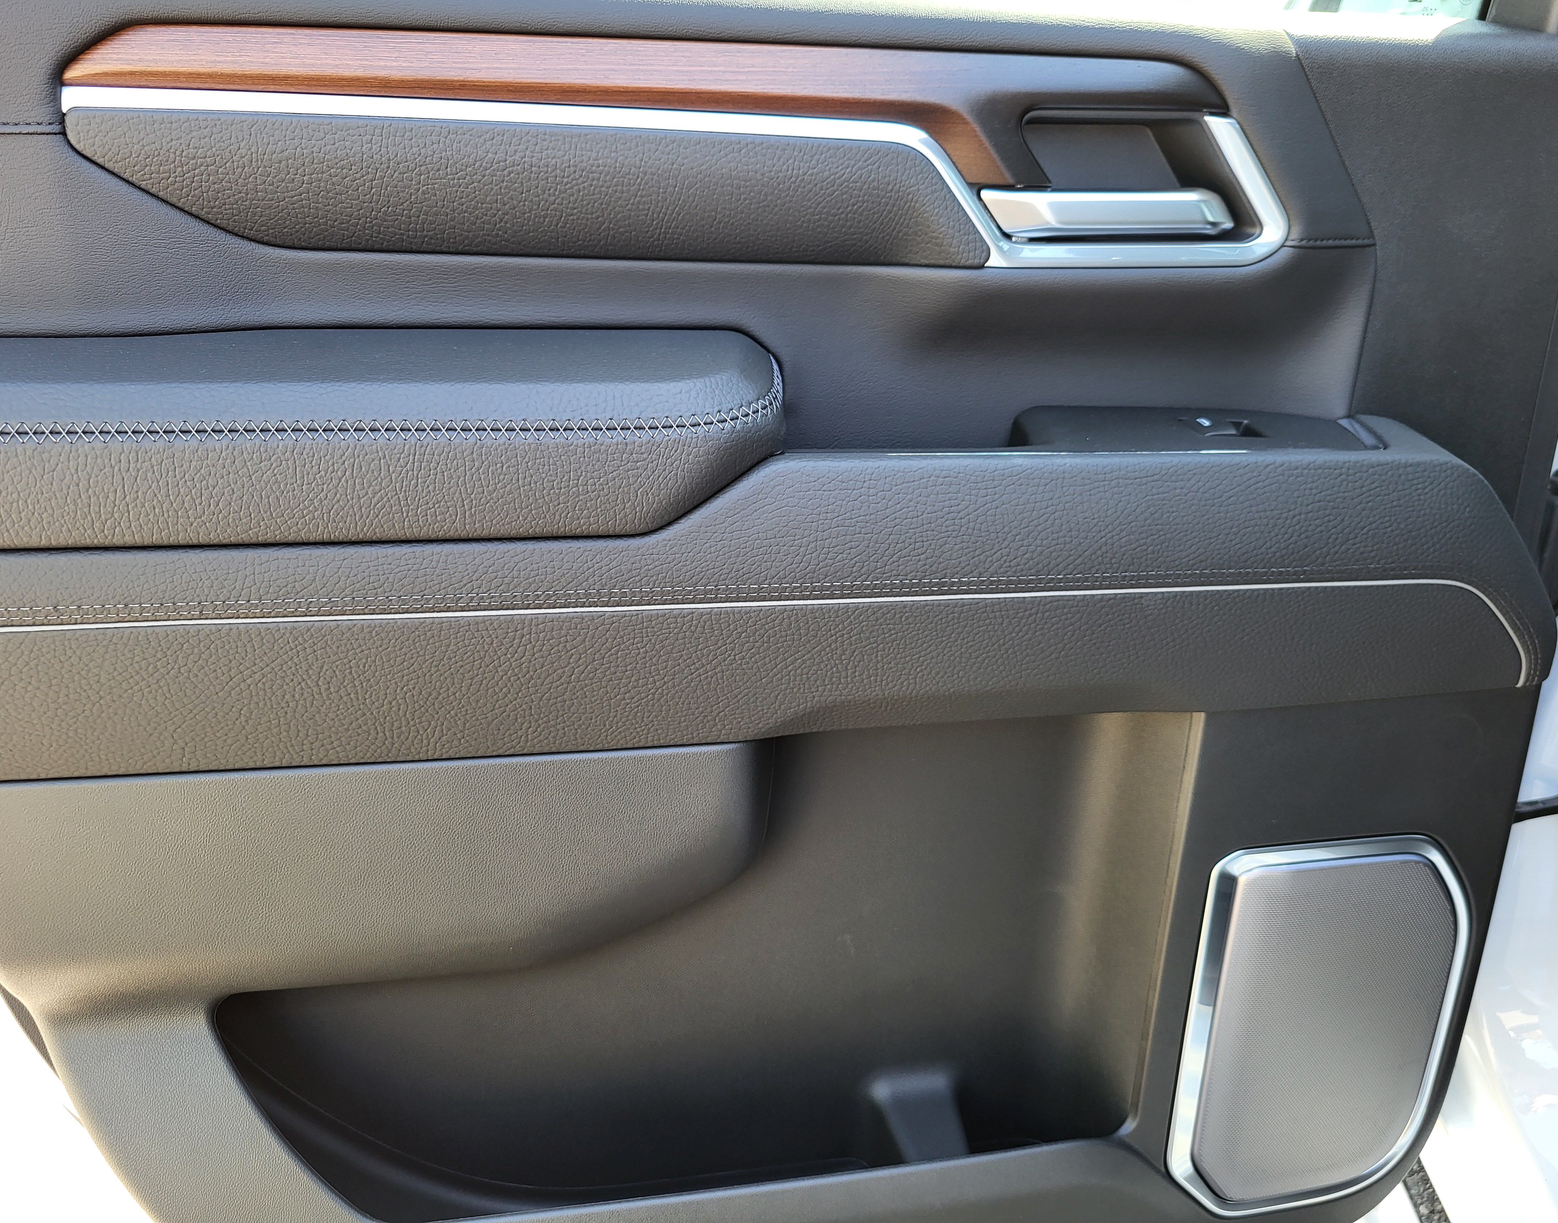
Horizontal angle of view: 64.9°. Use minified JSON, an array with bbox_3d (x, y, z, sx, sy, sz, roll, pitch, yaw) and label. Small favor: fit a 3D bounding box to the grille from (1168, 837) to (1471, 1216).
[{"bbox_3d":[0.334,0.262,0.758,0.181,0.274,0.025,-2,19,-9],"label":"grille"}]

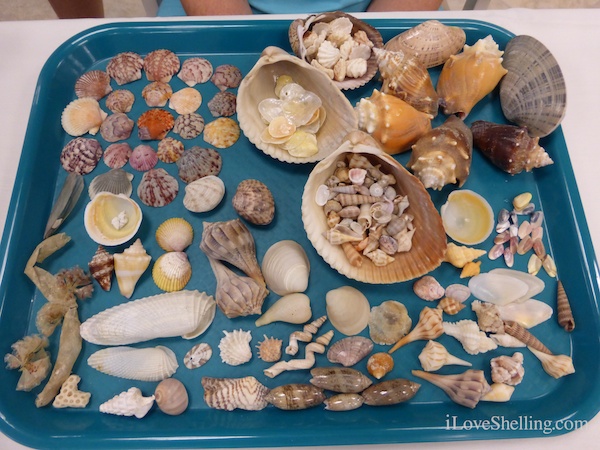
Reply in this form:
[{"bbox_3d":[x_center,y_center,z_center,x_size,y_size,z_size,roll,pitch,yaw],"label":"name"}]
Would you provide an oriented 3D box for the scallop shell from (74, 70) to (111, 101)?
[{"bbox_3d":[-0.189,-0.128,0.394,0.035,0.013,0.034,28,72,9],"label":"scallop shell"}]

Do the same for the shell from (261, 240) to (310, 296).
[{"bbox_3d":[-0.009,0.034,0.348,0.039,0.012,0.046,-33,74,-11],"label":"shell"}]

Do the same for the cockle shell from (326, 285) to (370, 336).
[{"bbox_3d":[0.038,0.066,0.338,0.032,0.009,0.039,-33,74,-11],"label":"cockle shell"}]

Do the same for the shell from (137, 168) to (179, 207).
[{"bbox_3d":[-0.123,-0.033,0.372,0.035,0.011,0.037,-6,70,-2],"label":"shell"}]

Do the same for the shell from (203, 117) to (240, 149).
[{"bbox_3d":[-0.071,-0.084,0.391,0.033,0.009,0.030,-38,75,-13],"label":"shell"}]

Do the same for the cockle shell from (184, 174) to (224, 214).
[{"bbox_3d":[-0.081,-0.028,0.361,0.031,0.011,0.036,28,72,9],"label":"cockle shell"}]

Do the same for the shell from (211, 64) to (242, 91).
[{"bbox_3d":[-0.069,-0.139,0.403,0.028,0.008,0.029,13,71,4],"label":"shell"}]

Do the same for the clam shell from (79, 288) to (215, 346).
[{"bbox_3d":[-0.114,0.072,0.323,0.104,0.019,0.036,-11,71,-5],"label":"clam shell"}]

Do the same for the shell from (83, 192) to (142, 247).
[{"bbox_3d":[-0.148,-0.003,0.349,0.046,0.019,0.044,5,71,1],"label":"shell"}]

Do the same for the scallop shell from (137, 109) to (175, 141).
[{"bbox_3d":[-0.130,-0.091,0.384,0.033,0.009,0.033,0,70,-1],"label":"scallop shell"}]

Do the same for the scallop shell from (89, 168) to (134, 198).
[{"bbox_3d":[-0.162,-0.034,0.373,0.038,0.009,0.038,2,70,1],"label":"scallop shell"}]

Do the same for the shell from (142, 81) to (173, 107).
[{"bbox_3d":[-0.132,-0.122,0.397,0.027,0.009,0.029,-7,71,-3],"label":"shell"}]

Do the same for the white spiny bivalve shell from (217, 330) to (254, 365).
[{"bbox_3d":[-0.048,0.089,0.320,0.028,0.010,0.027,38,74,12],"label":"white spiny bivalve shell"}]

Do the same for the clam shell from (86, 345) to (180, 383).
[{"bbox_3d":[-0.122,0.099,0.314,0.066,0.012,0.026,4,70,1],"label":"clam shell"}]

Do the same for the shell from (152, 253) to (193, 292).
[{"bbox_3d":[-0.101,0.035,0.338,0.029,0.011,0.033,15,71,5],"label":"shell"}]

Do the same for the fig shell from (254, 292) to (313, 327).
[{"bbox_3d":[-0.012,0.067,0.328,0.045,0.017,0.023,-19,72,-8],"label":"fig shell"}]

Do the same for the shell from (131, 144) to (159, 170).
[{"bbox_3d":[-0.136,-0.059,0.373,0.024,0.007,0.024,-6,70,-3],"label":"shell"}]

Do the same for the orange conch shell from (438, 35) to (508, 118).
[{"bbox_3d":[0.155,-0.133,0.385,0.054,0.047,0.082,21,72,6],"label":"orange conch shell"}]

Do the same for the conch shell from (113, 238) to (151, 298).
[{"bbox_3d":[-0.134,0.034,0.343,0.030,0.020,0.049,1,70,0],"label":"conch shell"}]

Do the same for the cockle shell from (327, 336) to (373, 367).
[{"bbox_3d":[0.037,0.092,0.320,0.035,0.009,0.019,-9,71,-4],"label":"cockle shell"}]

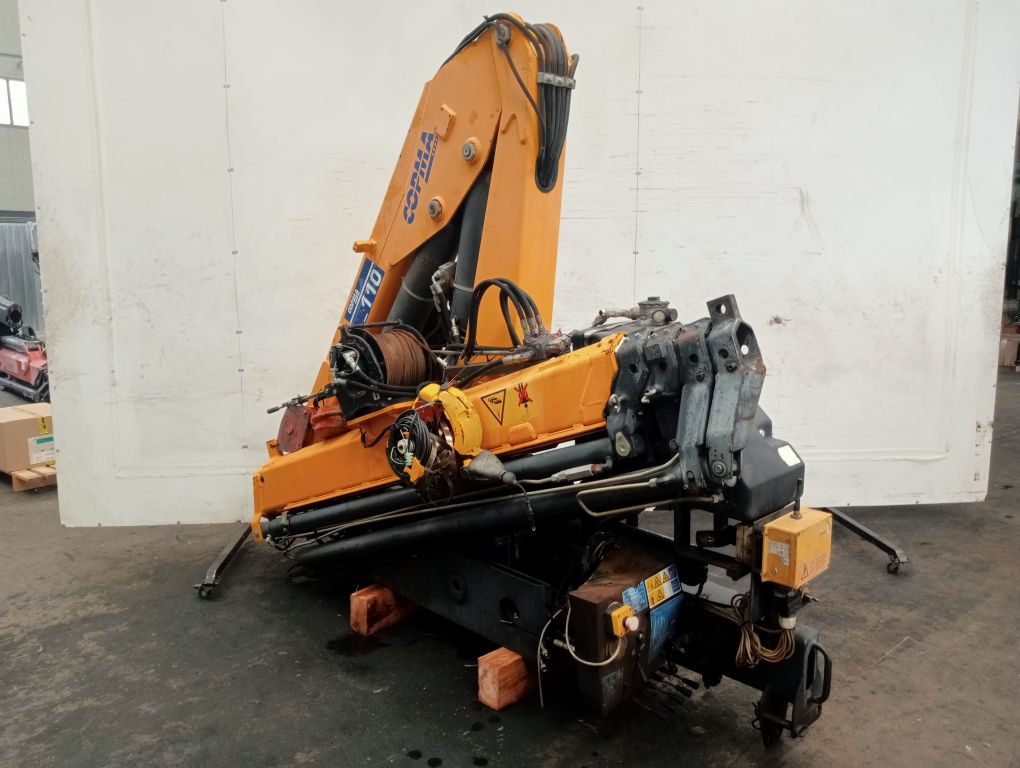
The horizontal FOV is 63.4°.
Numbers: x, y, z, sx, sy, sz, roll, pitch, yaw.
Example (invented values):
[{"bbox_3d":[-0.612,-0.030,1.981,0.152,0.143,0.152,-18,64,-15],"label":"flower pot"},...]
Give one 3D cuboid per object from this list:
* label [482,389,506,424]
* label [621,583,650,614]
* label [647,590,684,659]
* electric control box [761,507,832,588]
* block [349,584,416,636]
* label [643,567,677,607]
[{"bbox_3d":[-0.034,0.076,2.463,0.107,0.099,0.005,-20,-8,42],"label":"label"},{"bbox_3d":[0.387,0.664,2.544,0.005,0.083,0.115,-15,-4,42],"label":"label"},{"bbox_3d":[0.508,0.783,2.672,0.005,0.161,0.206,7,10,41],"label":"label"},{"bbox_3d":[0.841,0.476,2.410,0.098,0.160,0.249,6,10,41],"label":"electric control box"},{"bbox_3d":[-0.498,0.902,3.392,0.096,0.144,0.314,6,10,41],"label":"block"},{"bbox_3d":[0.493,0.650,2.661,0.005,0.090,0.191,-15,-4,42],"label":"label"}]

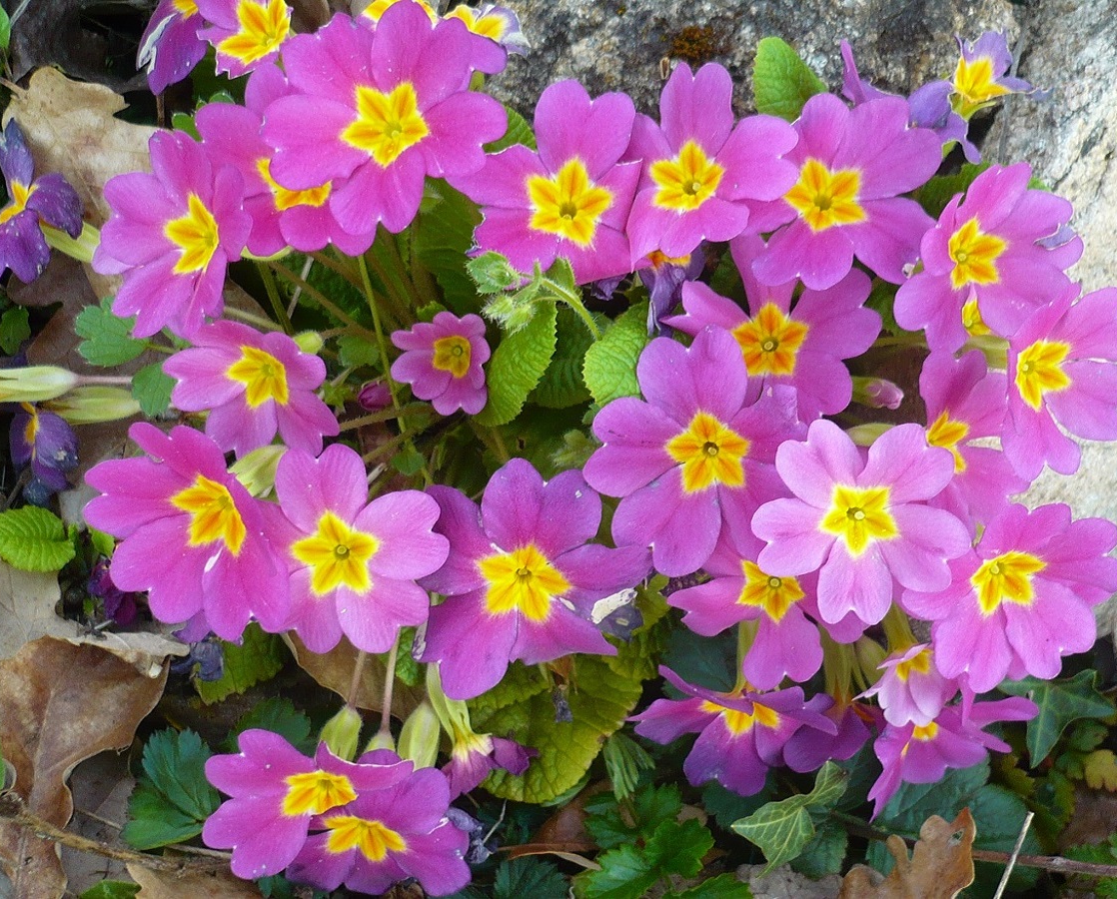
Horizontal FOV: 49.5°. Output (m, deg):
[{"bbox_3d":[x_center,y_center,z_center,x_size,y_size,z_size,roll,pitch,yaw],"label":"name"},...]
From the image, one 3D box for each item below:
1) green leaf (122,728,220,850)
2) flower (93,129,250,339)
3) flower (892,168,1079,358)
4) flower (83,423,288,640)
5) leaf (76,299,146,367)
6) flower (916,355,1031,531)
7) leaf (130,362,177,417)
[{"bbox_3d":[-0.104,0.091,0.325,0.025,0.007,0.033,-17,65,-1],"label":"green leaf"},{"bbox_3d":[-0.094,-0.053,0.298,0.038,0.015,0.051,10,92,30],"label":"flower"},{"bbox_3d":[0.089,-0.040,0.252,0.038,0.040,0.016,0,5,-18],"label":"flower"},{"bbox_3d":[-0.081,0.018,0.265,0.044,0.047,0.018,20,23,17],"label":"flower"},{"bbox_3d":[-0.105,-0.028,0.285,0.019,0.006,0.017,5,73,2],"label":"leaf"},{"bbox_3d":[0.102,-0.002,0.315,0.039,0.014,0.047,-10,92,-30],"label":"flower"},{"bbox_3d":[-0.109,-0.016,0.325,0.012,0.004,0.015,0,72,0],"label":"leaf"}]

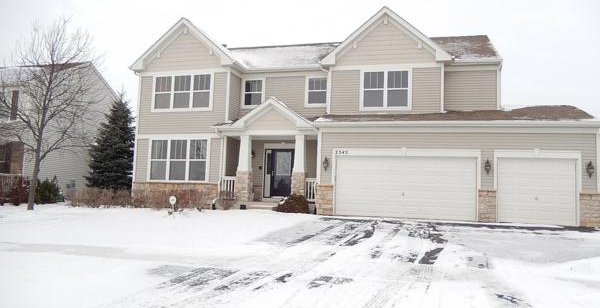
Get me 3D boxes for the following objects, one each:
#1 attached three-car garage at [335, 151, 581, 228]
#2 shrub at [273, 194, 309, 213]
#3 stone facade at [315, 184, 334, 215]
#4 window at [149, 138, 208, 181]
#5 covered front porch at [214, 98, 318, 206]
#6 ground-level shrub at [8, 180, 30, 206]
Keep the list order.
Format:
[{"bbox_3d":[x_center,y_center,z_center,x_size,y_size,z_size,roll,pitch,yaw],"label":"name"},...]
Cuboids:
[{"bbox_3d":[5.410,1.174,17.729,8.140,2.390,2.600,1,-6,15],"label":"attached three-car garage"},{"bbox_3d":[-0.291,1.807,17.846,1.350,0.680,1.100,1,-6,15],"label":"shrub"},{"bbox_3d":[0.902,1.675,17.616,0.610,1.030,0.250,1,-6,15],"label":"stone facade"},{"bbox_3d":[-5.129,0.291,20.626,2.920,1.830,0.170,1,-6,15],"label":"window"},{"bbox_3d":[-1.163,0.015,19.882,4.311,4.240,2.000,1,-6,15],"label":"covered front porch"},{"bbox_3d":[-12.775,1.753,22.102,0.960,1.140,0.960,1,-6,15],"label":"ground-level shrub"}]

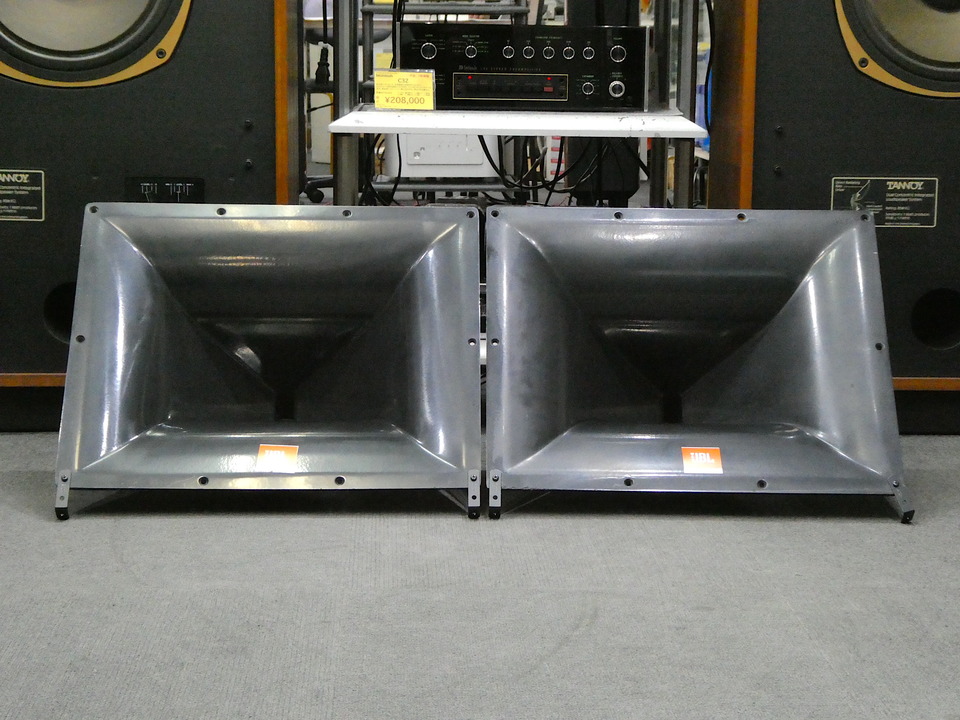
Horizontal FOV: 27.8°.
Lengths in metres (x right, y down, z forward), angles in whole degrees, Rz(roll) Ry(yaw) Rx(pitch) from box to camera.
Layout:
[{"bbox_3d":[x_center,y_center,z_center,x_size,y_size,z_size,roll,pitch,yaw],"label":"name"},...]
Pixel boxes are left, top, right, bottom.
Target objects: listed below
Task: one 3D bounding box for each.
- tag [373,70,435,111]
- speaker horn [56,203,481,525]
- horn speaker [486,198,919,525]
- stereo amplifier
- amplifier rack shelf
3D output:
[{"bbox_3d":[-0.121,-0.438,3.143,0.100,0.068,0.012,1,11,0],"label":"tag"},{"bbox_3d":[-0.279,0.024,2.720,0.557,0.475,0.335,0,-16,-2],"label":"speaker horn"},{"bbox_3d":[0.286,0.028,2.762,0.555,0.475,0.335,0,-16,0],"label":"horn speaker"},{"bbox_3d":[0.070,-0.507,3.320,0.411,0.142,0.360,1,11,0],"label":"stereo amplifier"},{"bbox_3d":[0.057,-0.384,3.115,0.556,0.011,0.500,1,11,0],"label":"amplifier rack shelf"}]

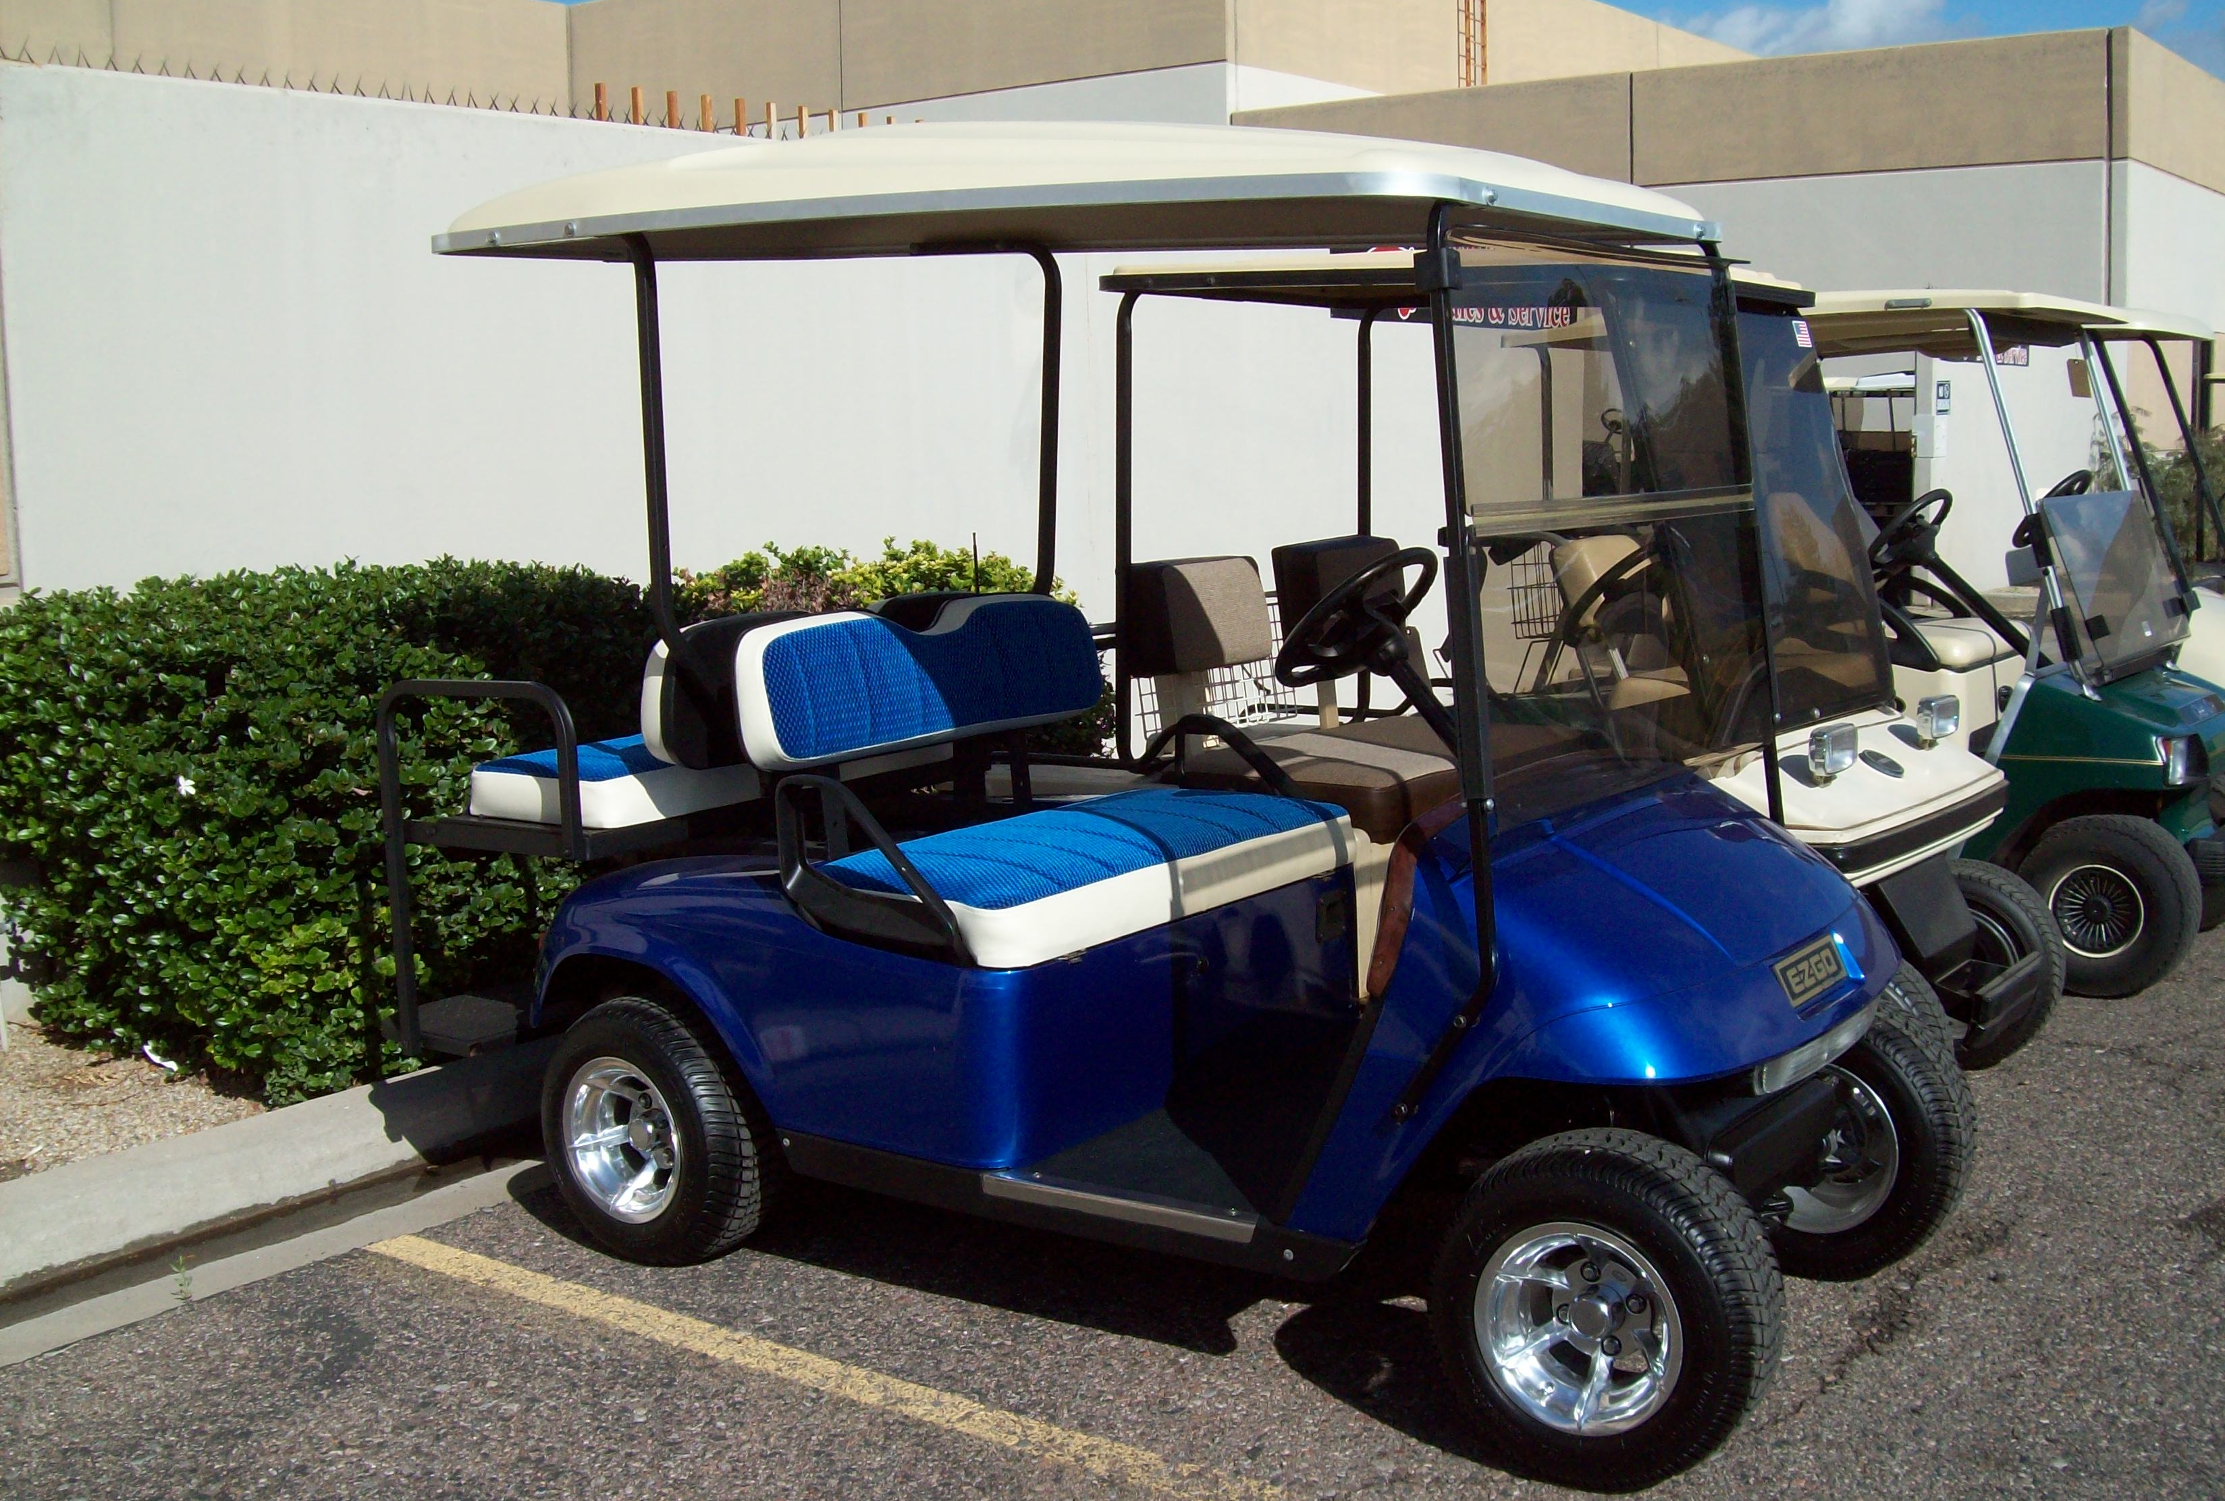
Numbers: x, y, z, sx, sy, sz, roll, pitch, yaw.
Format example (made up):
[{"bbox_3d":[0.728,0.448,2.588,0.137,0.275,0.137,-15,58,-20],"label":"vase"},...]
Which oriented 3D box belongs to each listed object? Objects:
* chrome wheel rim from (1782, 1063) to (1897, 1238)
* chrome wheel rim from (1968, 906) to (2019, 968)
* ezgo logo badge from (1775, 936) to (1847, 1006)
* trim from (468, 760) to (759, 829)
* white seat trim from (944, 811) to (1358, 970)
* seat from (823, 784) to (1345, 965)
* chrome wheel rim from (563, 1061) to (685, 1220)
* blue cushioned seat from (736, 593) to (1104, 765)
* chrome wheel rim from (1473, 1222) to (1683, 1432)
[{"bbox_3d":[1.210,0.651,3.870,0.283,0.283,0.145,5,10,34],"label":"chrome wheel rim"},{"bbox_3d":[1.871,0.452,4.994,0.235,0.235,0.140,5,10,34],"label":"chrome wheel rim"},{"bbox_3d":[1.014,0.321,3.354,0.018,0.072,0.215,-29,-10,35],"label":"ezgo logo badge"},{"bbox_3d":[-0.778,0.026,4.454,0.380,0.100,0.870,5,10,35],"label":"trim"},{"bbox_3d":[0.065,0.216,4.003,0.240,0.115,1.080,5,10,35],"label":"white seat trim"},{"bbox_3d":[-0.036,0.196,4.071,0.485,0.135,1.070,5,10,35],"label":"seat"},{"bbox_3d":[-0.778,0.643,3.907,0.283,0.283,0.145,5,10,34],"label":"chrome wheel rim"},{"bbox_3d":[-0.323,-0.143,4.220,0.120,0.265,1.000,-14,-1,37],"label":"blue cushioned seat"},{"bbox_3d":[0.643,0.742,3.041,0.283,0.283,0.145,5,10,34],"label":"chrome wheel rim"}]

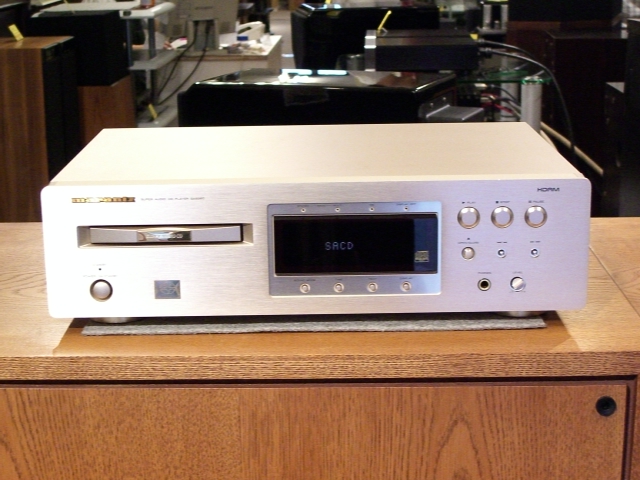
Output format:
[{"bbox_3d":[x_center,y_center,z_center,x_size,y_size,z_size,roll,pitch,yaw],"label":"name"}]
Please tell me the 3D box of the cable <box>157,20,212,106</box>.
[{"bbox_3d":[-0.582,-0.758,5.400,0.240,0.370,0.150,-1,14,0],"label":"cable"}]

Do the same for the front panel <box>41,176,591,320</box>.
[{"bbox_3d":[-0.002,0.006,1.024,0.440,0.111,0.025,-1,14,0],"label":"front panel"}]

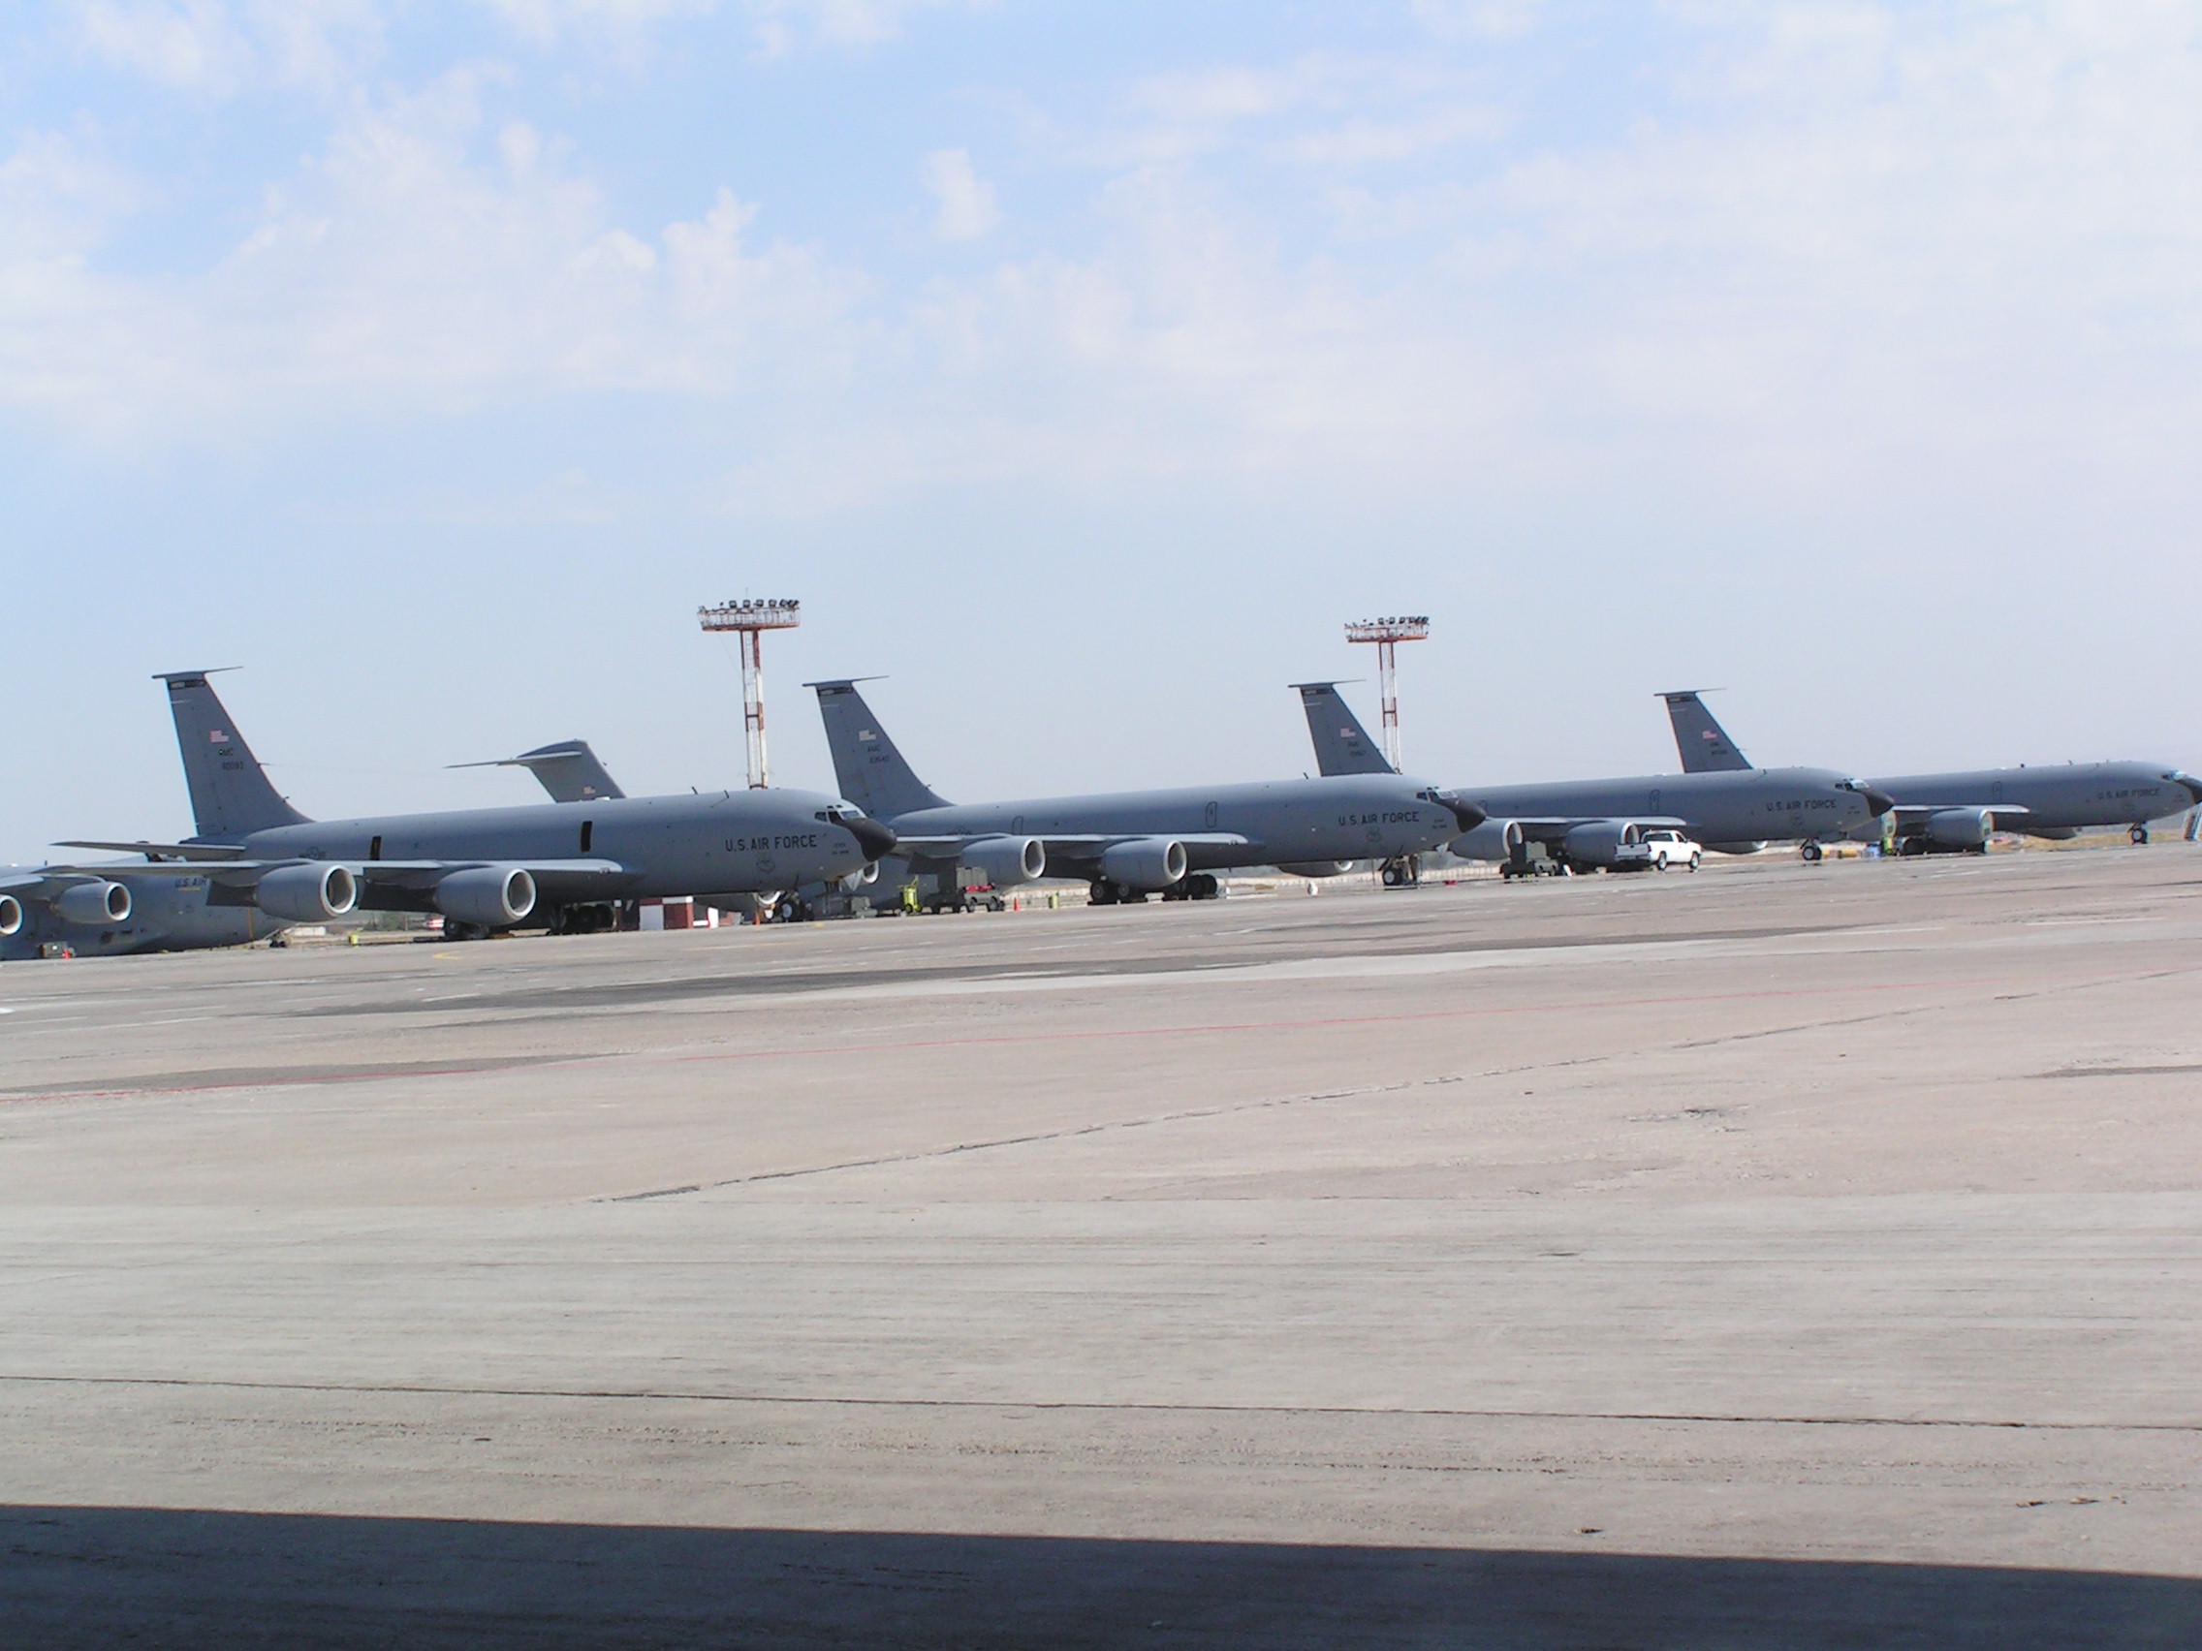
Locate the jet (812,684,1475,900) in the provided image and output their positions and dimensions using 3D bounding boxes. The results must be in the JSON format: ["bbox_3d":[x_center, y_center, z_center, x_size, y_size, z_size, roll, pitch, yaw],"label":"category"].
[{"bbox_3d":[1.430,-2.517,236.541,41.600,12.700,39.880,-4,-1,33],"label":"jet"}]

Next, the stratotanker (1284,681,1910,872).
[{"bbox_3d":[29.023,-3.518,278.182,41.600,12.700,39.880,-4,-1,35],"label":"stratotanker"}]

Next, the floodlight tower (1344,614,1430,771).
[{"bbox_3d":[24.674,-6.661,384.875,6.900,21.990,6.000,-3,-1,-27],"label":"floodlight tower"}]

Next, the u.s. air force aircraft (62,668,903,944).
[{"bbox_3d":[-25.651,-1.546,196.417,41.600,12.700,39.880,-4,-1,34],"label":"u.s. air force aircraft"}]

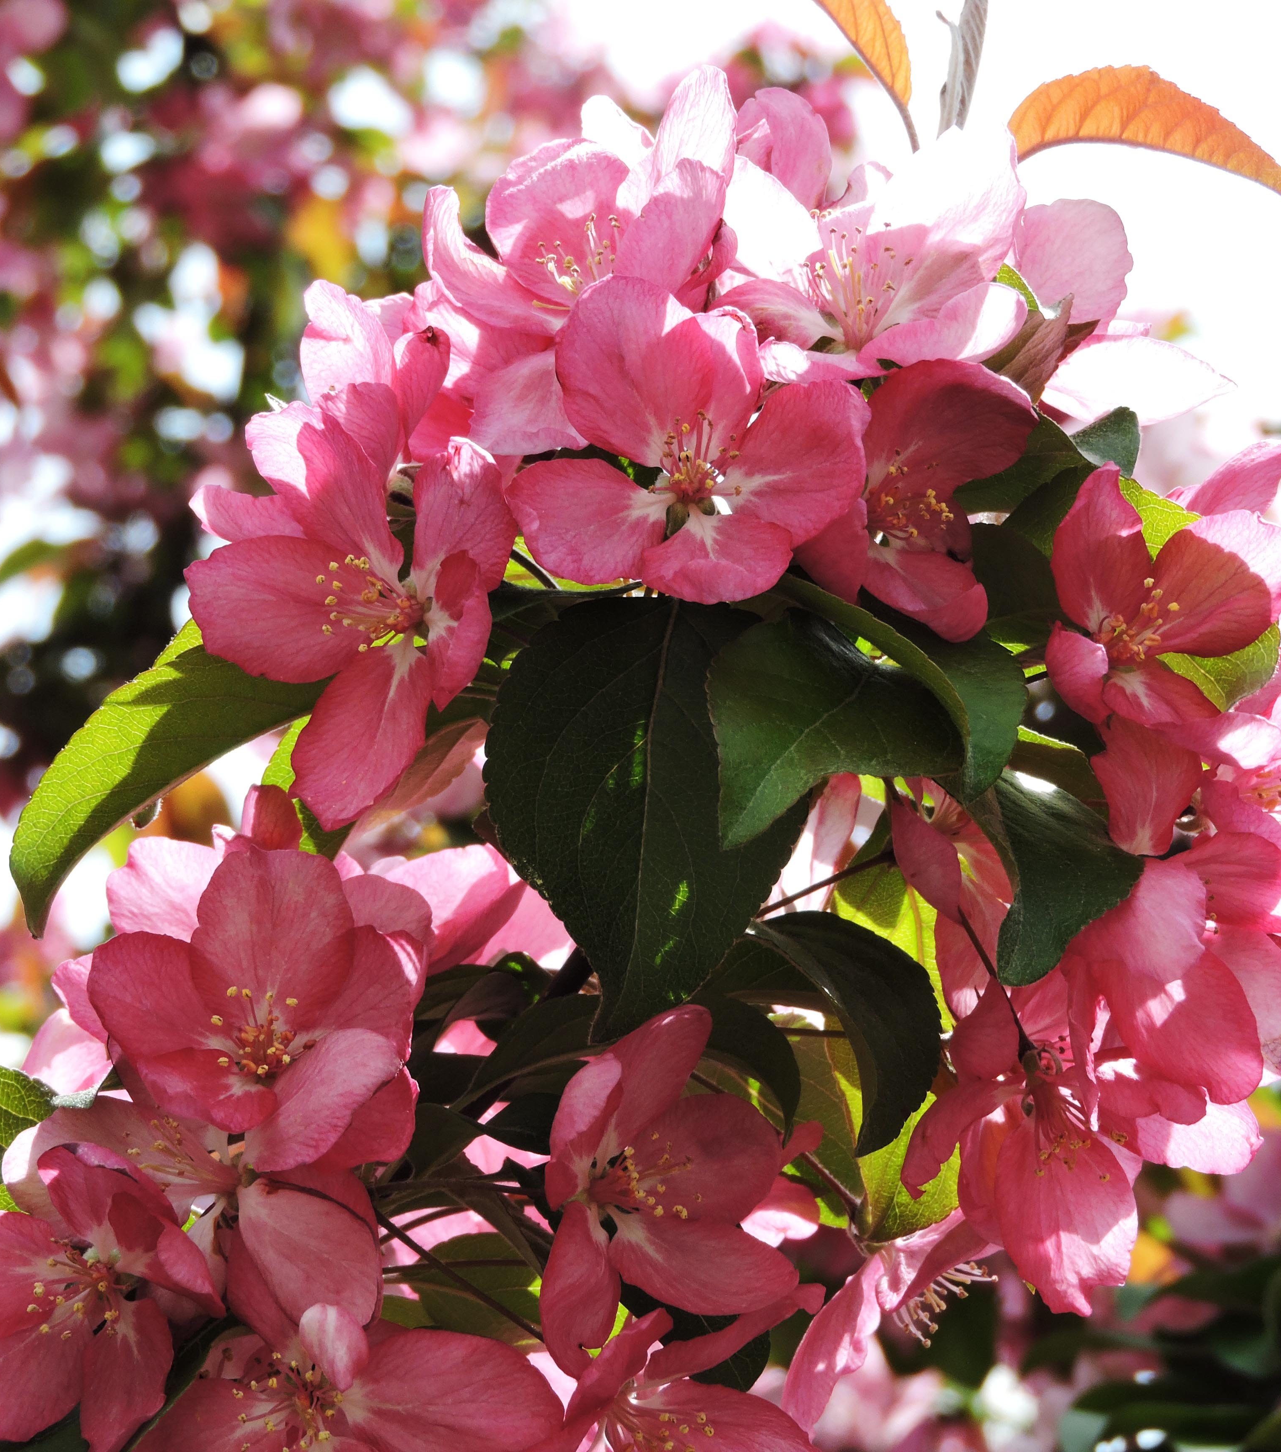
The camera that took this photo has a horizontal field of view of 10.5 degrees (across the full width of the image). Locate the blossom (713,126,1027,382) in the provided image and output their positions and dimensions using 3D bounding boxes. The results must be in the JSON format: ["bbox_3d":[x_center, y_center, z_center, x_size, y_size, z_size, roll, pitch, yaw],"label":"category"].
[{"bbox_3d":[0.029,-0.058,0.868,0.038,0.031,0.022,0,-41,0],"label":"blossom"}]

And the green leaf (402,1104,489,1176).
[{"bbox_3d":[-0.025,0.052,0.880,0.014,0.011,0.009,0,-17,-6],"label":"green leaf"}]

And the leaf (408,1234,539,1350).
[{"bbox_3d":[-0.022,0.072,0.895,0.020,0.015,0.010,0,-17,-6],"label":"leaf"}]

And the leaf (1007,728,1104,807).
[{"bbox_3d":[0.052,0.005,0.880,0.016,0.011,0.010,-11,-15,-15],"label":"leaf"}]

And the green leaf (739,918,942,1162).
[{"bbox_3d":[0.025,0.038,0.868,0.024,0.029,0.016,-9,-14,-24],"label":"green leaf"}]

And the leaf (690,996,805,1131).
[{"bbox_3d":[0.014,0.045,0.935,0.016,0.019,0.018,2,6,-6],"label":"leaf"}]

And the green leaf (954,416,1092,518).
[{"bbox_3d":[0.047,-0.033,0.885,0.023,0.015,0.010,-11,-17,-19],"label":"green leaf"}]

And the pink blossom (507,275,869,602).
[{"bbox_3d":[0.006,-0.035,0.855,0.043,0.037,0.022,0,-21,-2],"label":"pink blossom"}]

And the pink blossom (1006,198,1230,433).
[{"bbox_3d":[0.064,-0.056,0.945,0.024,0.034,0.034,-28,-6,-13],"label":"pink blossom"}]

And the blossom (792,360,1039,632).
[{"bbox_3d":[0.035,-0.030,0.925,0.036,0.037,0.024,6,4,-24],"label":"blossom"}]

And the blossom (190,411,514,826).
[{"bbox_3d":[-0.035,-0.013,0.858,0.037,0.049,0.023,-5,-11,30],"label":"blossom"}]

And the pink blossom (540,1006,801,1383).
[{"bbox_3d":[0.003,0.057,0.868,0.034,0.044,0.020,7,-7,-33],"label":"pink blossom"}]

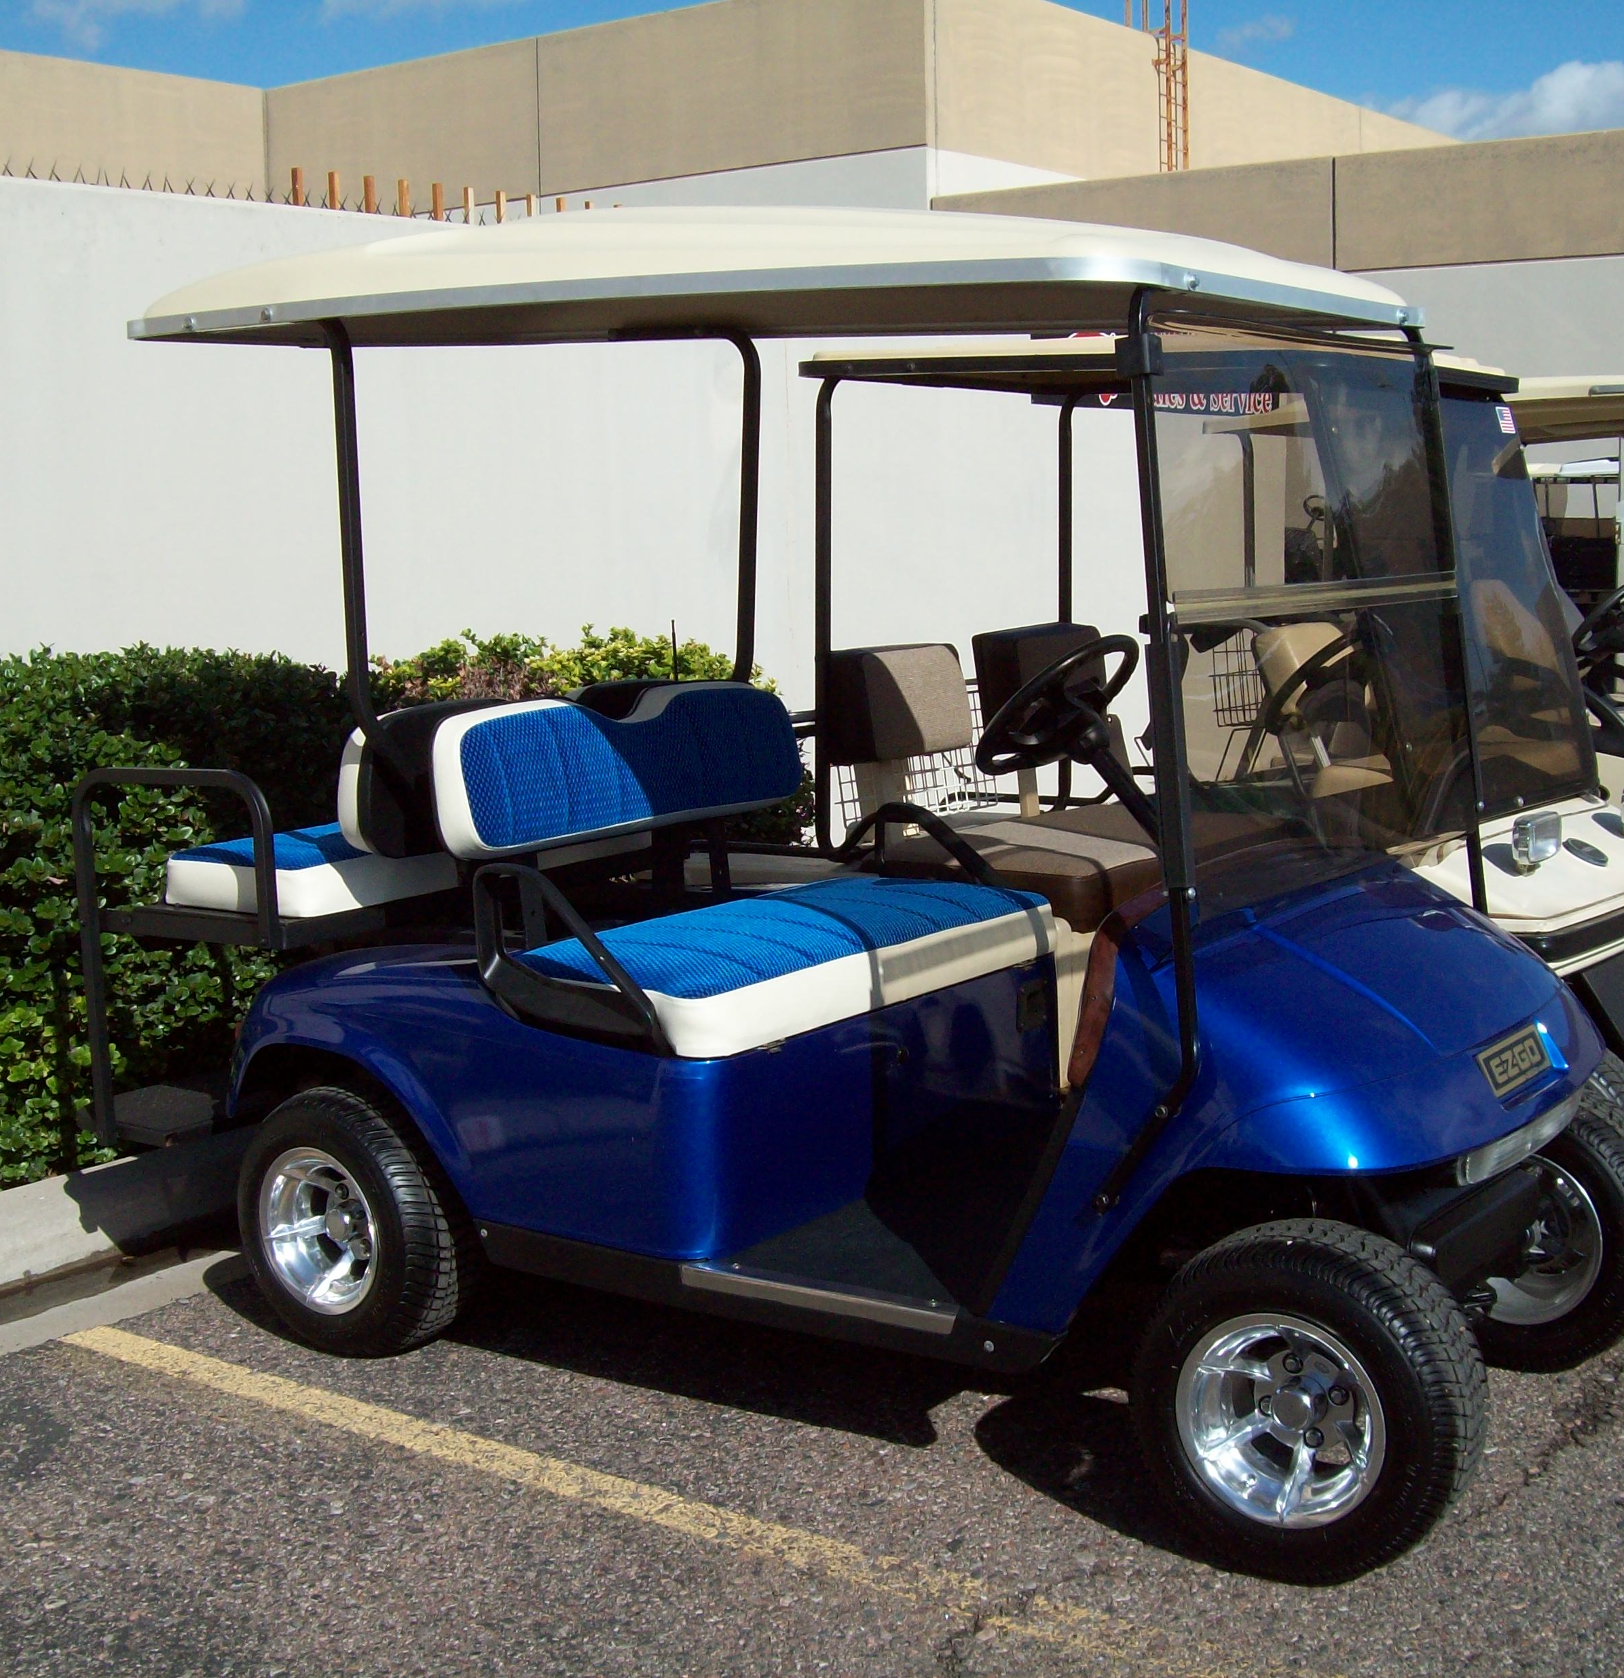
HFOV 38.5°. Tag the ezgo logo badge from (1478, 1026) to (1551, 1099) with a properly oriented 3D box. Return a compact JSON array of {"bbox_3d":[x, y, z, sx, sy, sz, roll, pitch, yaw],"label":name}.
[{"bbox_3d":[1.014,0.321,3.354,0.018,0.072,0.215,-29,-10,35],"label":"ezgo logo badge"}]

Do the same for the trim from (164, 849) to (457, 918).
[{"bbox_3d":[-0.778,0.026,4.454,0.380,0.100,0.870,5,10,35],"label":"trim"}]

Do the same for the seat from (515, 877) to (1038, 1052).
[{"bbox_3d":[-0.036,0.196,4.071,0.485,0.135,1.070,5,10,35],"label":"seat"}]

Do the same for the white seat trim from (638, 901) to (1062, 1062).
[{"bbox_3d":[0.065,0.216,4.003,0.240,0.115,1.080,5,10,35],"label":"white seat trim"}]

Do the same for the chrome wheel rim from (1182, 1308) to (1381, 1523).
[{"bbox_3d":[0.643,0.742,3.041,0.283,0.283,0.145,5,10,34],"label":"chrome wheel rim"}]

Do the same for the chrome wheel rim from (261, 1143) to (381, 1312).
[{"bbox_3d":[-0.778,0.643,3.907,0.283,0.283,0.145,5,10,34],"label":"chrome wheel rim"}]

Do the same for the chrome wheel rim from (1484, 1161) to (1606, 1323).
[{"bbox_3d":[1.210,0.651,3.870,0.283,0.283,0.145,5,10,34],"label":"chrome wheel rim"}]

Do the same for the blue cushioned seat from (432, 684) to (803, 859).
[{"bbox_3d":[-0.323,-0.143,4.220,0.120,0.265,1.000,-14,-1,37],"label":"blue cushioned seat"}]

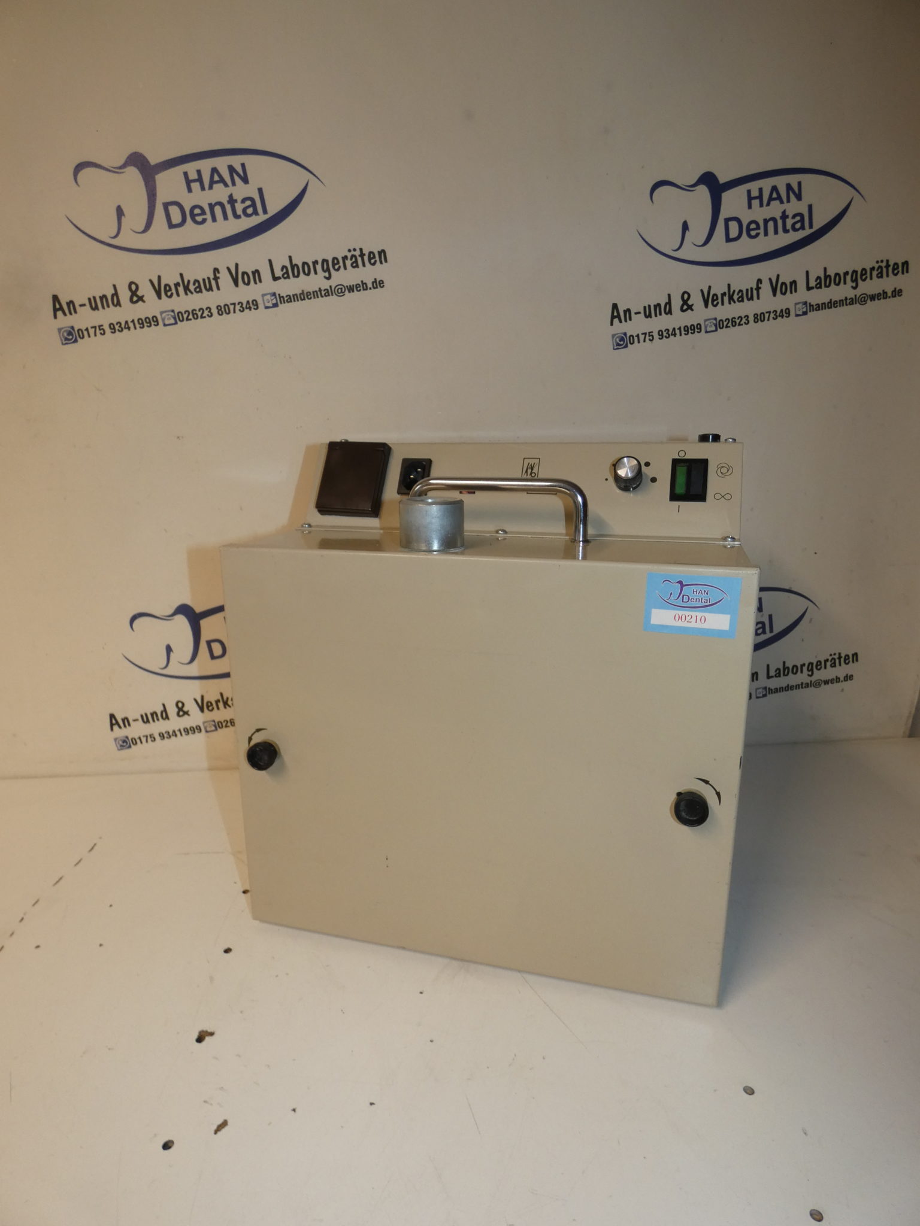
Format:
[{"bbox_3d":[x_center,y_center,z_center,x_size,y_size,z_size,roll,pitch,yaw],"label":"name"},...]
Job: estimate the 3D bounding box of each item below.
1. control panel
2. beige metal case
[{"bbox_3d":[0.037,-0.094,0.531,0.327,0.077,0.034,3,-9,14],"label":"control panel"},{"bbox_3d":[0.029,0.048,0.548,0.333,0.350,0.222,3,14,14],"label":"beige metal case"}]

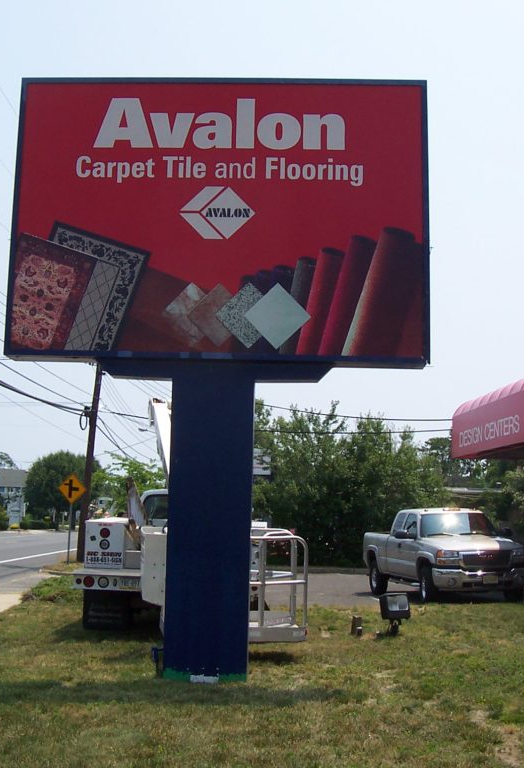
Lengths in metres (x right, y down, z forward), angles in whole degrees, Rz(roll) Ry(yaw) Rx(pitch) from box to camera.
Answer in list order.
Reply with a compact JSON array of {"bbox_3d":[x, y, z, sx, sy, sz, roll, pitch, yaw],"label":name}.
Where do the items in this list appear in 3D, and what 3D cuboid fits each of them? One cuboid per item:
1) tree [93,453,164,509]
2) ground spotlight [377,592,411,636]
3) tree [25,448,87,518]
[{"bbox_3d":[-5.916,5.459,50.000,4.000,4.700,4.000,2,-7,-7],"label":"tree"},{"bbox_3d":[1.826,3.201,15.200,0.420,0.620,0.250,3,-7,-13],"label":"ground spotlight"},{"bbox_3d":[-21.983,11.677,120.000,8.200,8.600,8.200,3,-8,-11],"label":"tree"}]

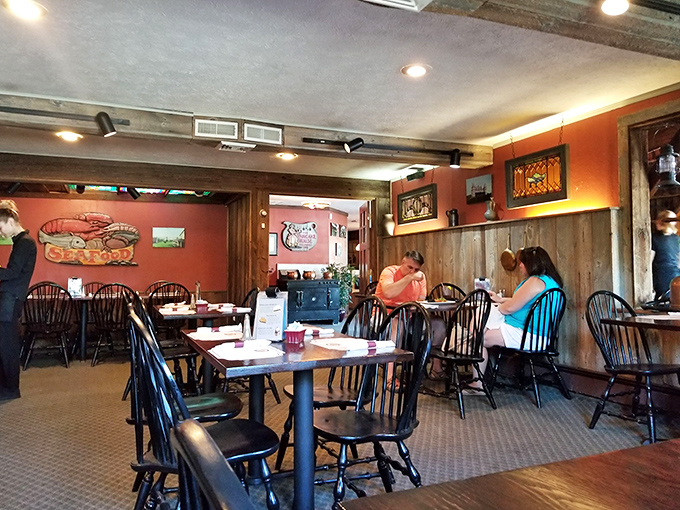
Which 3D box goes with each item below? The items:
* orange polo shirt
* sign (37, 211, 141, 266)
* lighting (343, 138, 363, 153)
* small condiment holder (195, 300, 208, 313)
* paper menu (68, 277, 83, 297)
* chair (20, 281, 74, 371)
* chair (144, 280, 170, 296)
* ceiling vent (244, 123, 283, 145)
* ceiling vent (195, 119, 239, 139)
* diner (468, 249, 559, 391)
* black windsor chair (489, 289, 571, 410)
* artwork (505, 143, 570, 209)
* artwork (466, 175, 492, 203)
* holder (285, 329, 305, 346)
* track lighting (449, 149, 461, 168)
[{"bbox_3d":[0.620,0.393,5.220,0.510,0.560,0.360,1,-2,-30],"label":"orange polo shirt"},{"bbox_3d":[-3.449,-0.220,7.091,1.266,0.742,0.060,0,-2,-24],"label":"sign"},{"bbox_3d":[0.126,-1.019,4.754,0.165,0.090,0.090,-30,9,-19],"label":"lighting"},{"bbox_3d":[-1.113,0.424,4.120,0.080,0.066,0.078,0,-2,-19],"label":"small condiment holder"},{"bbox_3d":[-3.410,0.419,6.585,0.185,0.265,0.070,0,-2,-20],"label":"paper menu"},{"bbox_3d":[-3.392,0.802,5.960,0.460,0.940,0.530,0,-2,-24],"label":"chair"},{"bbox_3d":[-2.408,0.845,6.990,0.460,0.940,0.530,0,-2,-24],"label":"chair"},{"bbox_3d":[-0.668,-1.063,4.491,0.344,0.143,0.025,0,-2,-24],"label":"ceiling vent"},{"bbox_3d":[-1.061,-1.081,4.407,0.365,0.147,0.030,0,-2,-23],"label":"ceiling vent"},{"bbox_3d":[1.510,0.572,4.400,0.540,1.290,0.710,1,-2,-38],"label":"diner"},{"bbox_3d":[1.622,0.750,4.404,0.465,0.944,0.530,1,-2,-33],"label":"black windsor chair"},{"bbox_3d":[1.897,-0.739,4.964,0.050,0.495,0.800,0,-2,-23],"label":"artwork"},{"bbox_3d":[1.544,-0.724,5.665,0.030,0.294,0.445,0,-2,-24],"label":"artwork"},{"bbox_3d":[-0.207,0.373,2.355,0.080,0.066,0.078,-1,-2,16],"label":"holder"},{"bbox_3d":[1.194,-0.989,5.280,0.105,0.190,0.115,0,-2,0],"label":"track lighting"}]

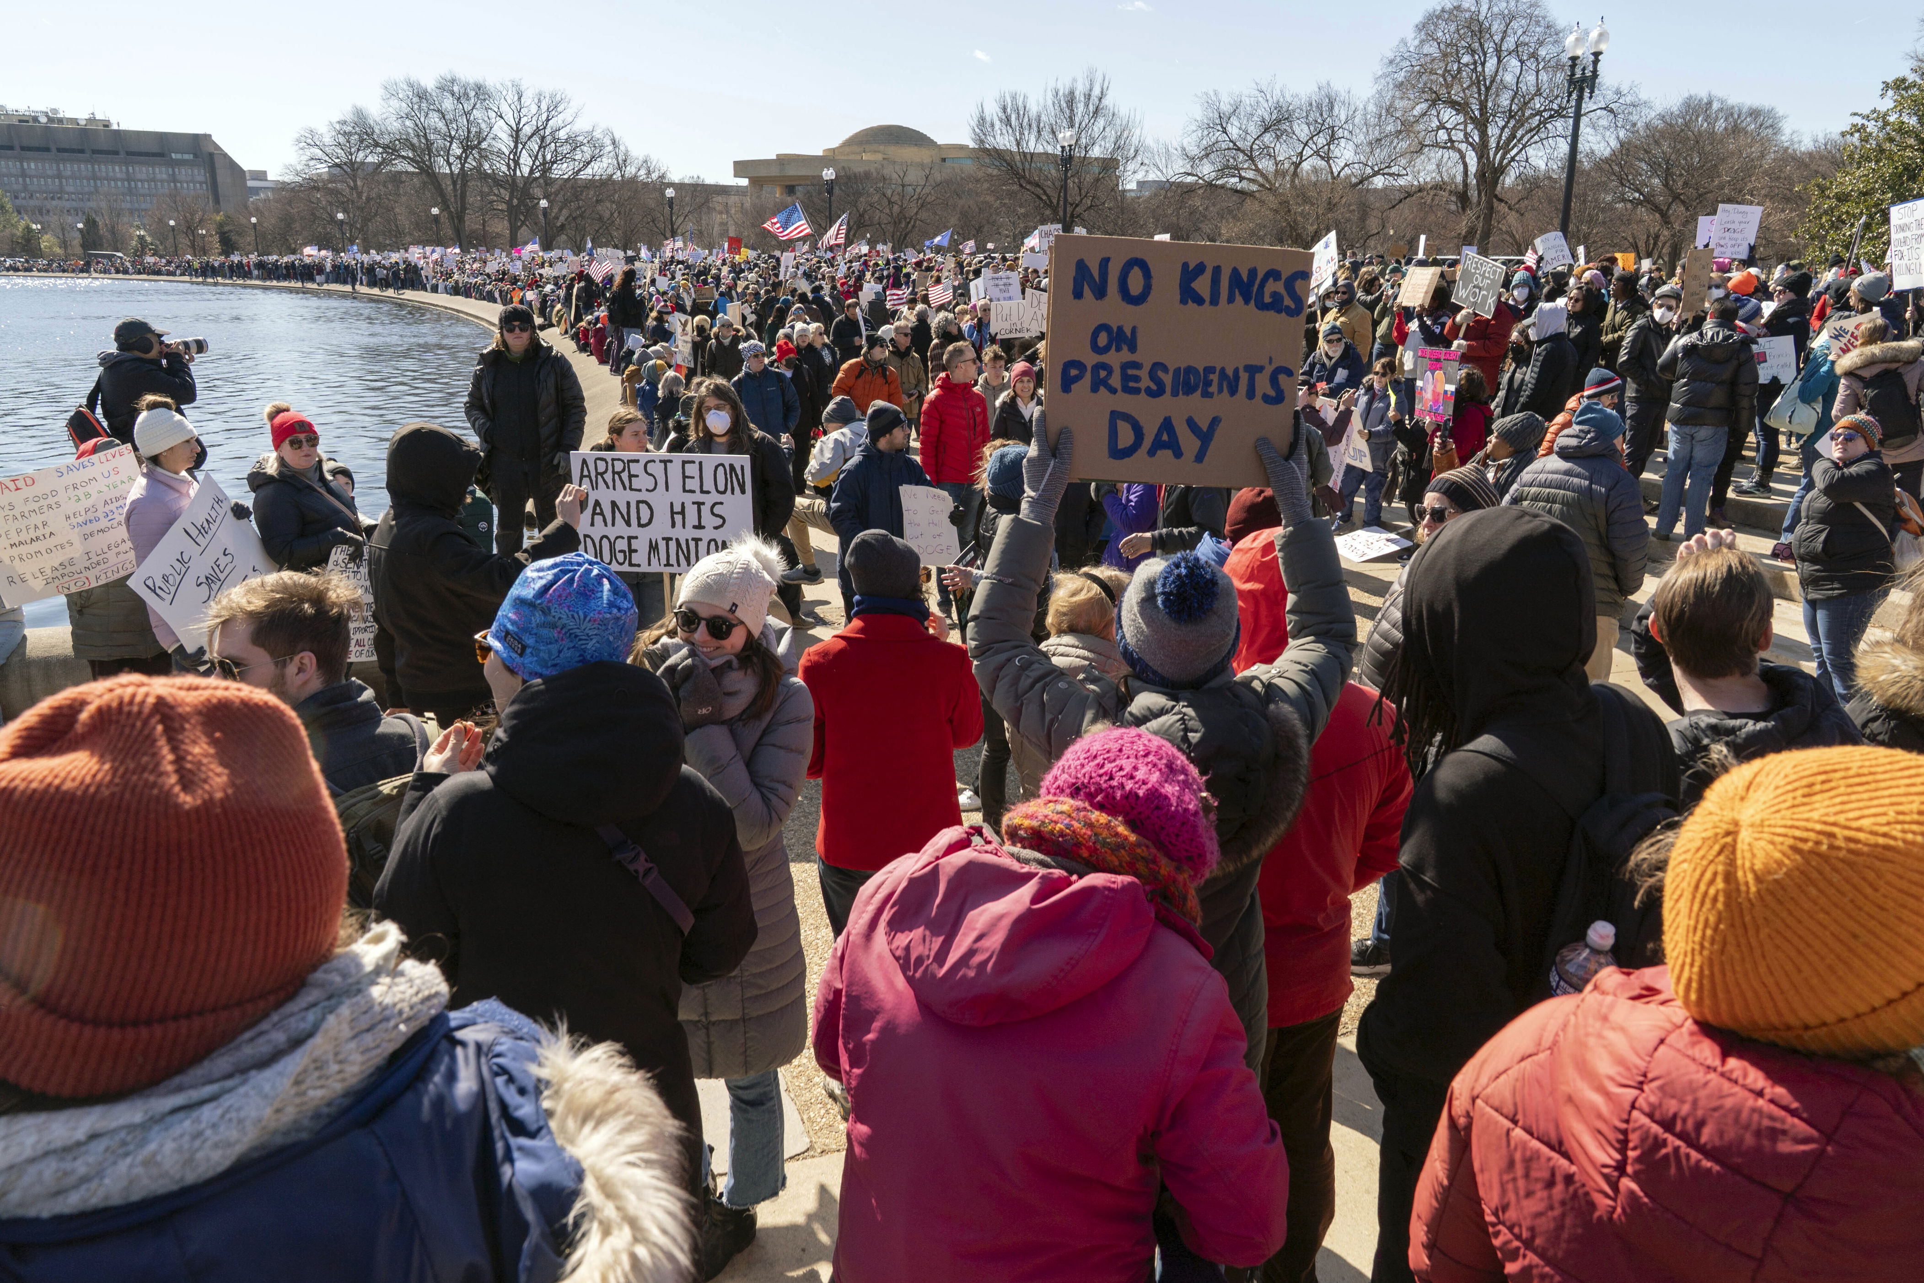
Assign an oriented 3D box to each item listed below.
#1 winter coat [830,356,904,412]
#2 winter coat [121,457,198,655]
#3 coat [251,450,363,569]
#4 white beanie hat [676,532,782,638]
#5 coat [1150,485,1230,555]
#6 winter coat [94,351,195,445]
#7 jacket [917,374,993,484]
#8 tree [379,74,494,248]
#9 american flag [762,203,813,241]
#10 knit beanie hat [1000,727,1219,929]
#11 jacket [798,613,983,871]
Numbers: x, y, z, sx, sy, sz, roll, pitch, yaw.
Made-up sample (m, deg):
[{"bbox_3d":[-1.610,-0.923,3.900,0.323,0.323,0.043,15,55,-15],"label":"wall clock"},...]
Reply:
[{"bbox_3d":[-0.740,-1.825,10.108,0.580,0.780,0.380,-10,19,-29],"label":"winter coat"},{"bbox_3d":[-3.255,-0.353,5.225,0.370,0.760,0.450,1,17,5],"label":"winter coat"},{"bbox_3d":[-2.903,-0.508,5.700,0.390,0.660,0.470,15,22,39],"label":"coat"},{"bbox_3d":[-0.503,-0.121,2.780,0.210,0.240,0.230,20,17,15],"label":"white beanie hat"},{"bbox_3d":[1.032,-0.528,5.700,0.400,0.660,0.480,-14,22,-39],"label":"coat"},{"bbox_3d":[-4.337,-1.248,6.834,0.490,0.630,0.460,-7,18,-21],"label":"winter coat"},{"bbox_3d":[-0.043,-1.288,8.076,0.480,0.720,0.340,-12,20,-33],"label":"jacket"},{"bbox_3d":[-38.100,-33.903,93.000,8.800,14.000,8.800,-5,18,-18],"label":"tree"},{"bbox_3d":[-4.643,-11.119,34.000,1.250,0.900,0.400,-27,15,0],"label":"american flag"},{"bbox_3d":[0.230,0.262,1.880,0.260,0.250,0.280,13,-9,35],"label":"knit beanie hat"},{"bbox_3d":[-0.190,0.258,3.404,0.490,0.750,0.360,4,17,12],"label":"jacket"}]

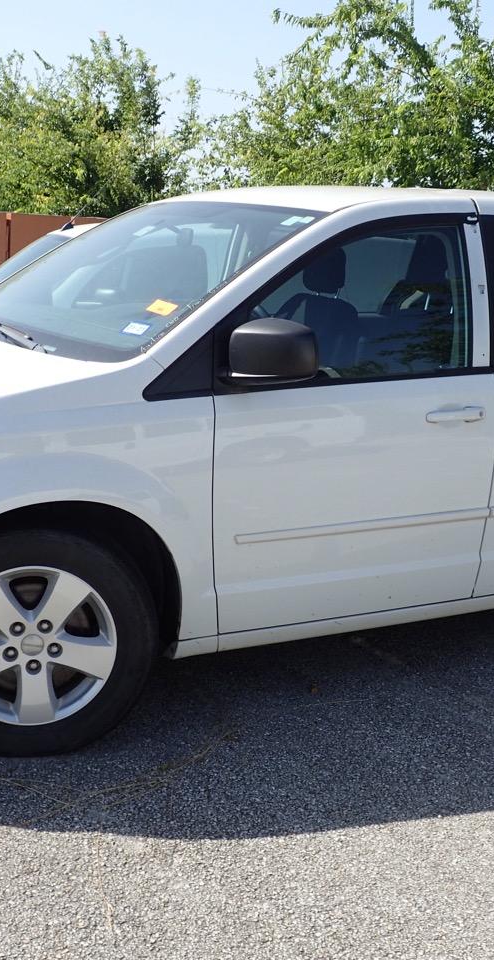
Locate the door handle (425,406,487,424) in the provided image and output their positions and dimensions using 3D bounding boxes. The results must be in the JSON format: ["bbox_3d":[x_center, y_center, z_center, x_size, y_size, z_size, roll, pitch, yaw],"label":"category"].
[{"bbox_3d":[0.683,-0.210,3.612,0.245,0.052,0.055,-3,15,-30],"label":"door handle"}]

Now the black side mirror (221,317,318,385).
[{"bbox_3d":[0.064,-0.363,3.105,0.165,0.185,0.230,-3,15,-30],"label":"black side mirror"}]

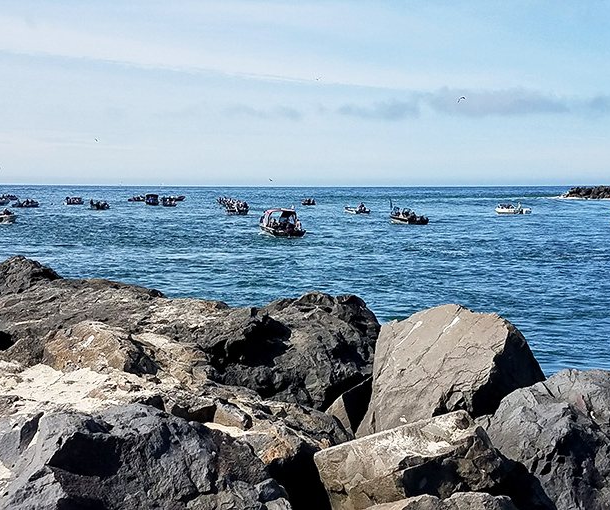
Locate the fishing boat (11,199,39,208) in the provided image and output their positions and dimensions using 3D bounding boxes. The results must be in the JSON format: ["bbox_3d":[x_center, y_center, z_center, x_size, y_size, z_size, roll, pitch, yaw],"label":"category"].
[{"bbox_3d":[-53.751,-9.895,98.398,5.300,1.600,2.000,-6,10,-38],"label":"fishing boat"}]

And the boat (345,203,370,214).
[{"bbox_3d":[8.080,-7.392,81.754,1.900,1.500,4.800,-5,9,-36],"label":"boat"}]

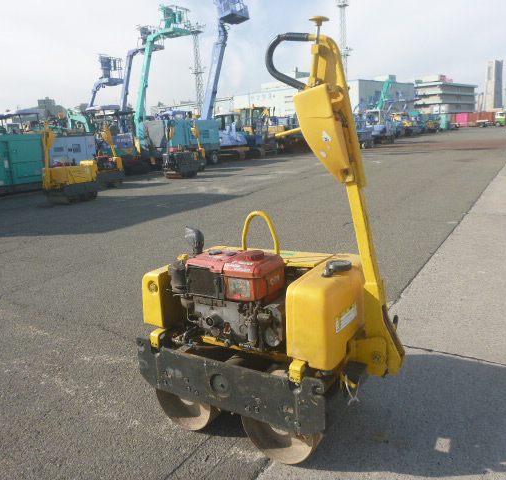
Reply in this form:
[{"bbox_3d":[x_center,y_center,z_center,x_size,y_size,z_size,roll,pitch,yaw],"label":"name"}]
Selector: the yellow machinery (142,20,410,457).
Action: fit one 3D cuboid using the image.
[{"bbox_3d":[0.117,0.026,2.298,1.280,1.920,0.700,5,16,28],"label":"yellow machinery"}]

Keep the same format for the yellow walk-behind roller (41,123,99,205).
[{"bbox_3d":[-4.184,-1.762,10.088,0.700,1.880,1.280,5,16,26],"label":"yellow walk-behind roller"}]

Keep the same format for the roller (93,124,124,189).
[{"bbox_3d":[-4.073,-2.404,12.594,0.700,1.880,1.280,8,18,36],"label":"roller"}]

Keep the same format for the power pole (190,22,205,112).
[{"bbox_3d":[-12.658,-38.070,108.304,3.200,24.500,3.200,7,17,32],"label":"power pole"}]

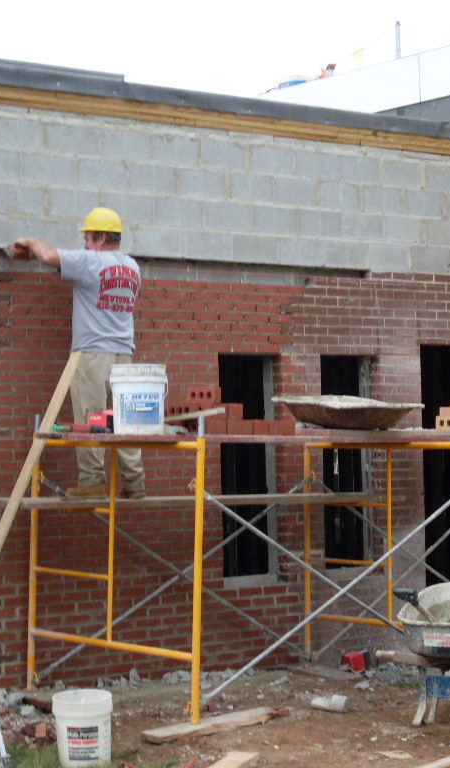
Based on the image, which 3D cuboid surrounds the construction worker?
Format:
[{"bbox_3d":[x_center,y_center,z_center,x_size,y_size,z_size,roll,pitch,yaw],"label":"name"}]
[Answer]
[{"bbox_3d":[-0.920,-0.171,12.480,0.820,1.700,0.520,-3,-2,42],"label":"construction worker"}]

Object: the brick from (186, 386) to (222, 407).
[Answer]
[{"bbox_3d":[-0.121,0.062,11.800,0.203,0.092,0.058,-2,-2,35],"label":"brick"}]

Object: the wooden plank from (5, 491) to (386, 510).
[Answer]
[{"bbox_3d":[-0.090,0.711,12.750,2.860,0.050,0.240,2,-3,-41],"label":"wooden plank"}]

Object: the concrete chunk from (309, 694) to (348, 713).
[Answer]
[{"bbox_3d":[0.567,1.742,11.450,0.210,0.080,0.110,-2,-2,30],"label":"concrete chunk"}]

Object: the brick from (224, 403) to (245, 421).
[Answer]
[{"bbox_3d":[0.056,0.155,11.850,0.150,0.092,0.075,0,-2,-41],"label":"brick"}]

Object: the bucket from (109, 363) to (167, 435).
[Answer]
[{"bbox_3d":[-0.462,0.081,11.250,0.305,0.375,0.305,-1,-2,-2],"label":"bucket"}]

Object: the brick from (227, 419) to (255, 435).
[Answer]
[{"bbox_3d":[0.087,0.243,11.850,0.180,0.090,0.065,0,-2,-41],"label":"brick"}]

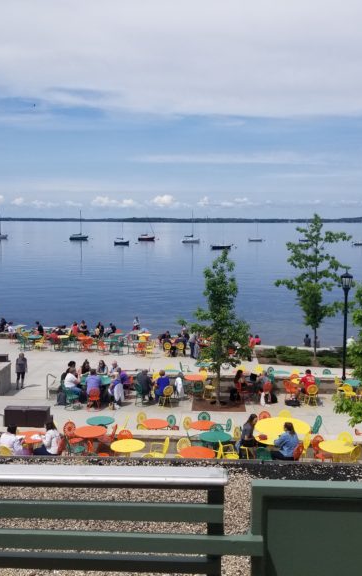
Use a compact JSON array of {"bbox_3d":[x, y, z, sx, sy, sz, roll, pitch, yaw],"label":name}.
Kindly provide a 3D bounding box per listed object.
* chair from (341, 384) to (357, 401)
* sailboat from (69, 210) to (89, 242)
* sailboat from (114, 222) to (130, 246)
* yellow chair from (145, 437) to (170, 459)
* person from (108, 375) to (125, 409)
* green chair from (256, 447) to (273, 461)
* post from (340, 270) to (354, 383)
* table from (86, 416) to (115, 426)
[{"bbox_3d":[6.796,4.259,23.294,0.540,0.870,0.600,4,7,27],"label":"chair"},{"bbox_3d":[-45.538,-28.041,257.513,8.300,13.200,2.700,0,7,-6],"label":"sailboat"},{"bbox_3d":[-21.290,-19.590,208.140,5.400,8.000,1.900,0,7,-6],"label":"sailboat"},{"bbox_3d":[-0.621,4.496,15.780,0.600,0.860,0.540,0,7,1],"label":"yellow chair"},{"bbox_3d":[-2.606,4.178,23.397,0.800,1.250,0.500,6,9,41],"label":"person"},{"bbox_3d":[2.233,4.563,15.271,0.540,0.860,0.600,2,7,17],"label":"green chair"},{"bbox_3d":[7.091,1.696,24.708,0.520,4.650,0.520,0,7,0],"label":"post"},{"bbox_3d":[-2.661,4.766,19.095,0.910,0.730,0.910,0,7,0],"label":"table"}]

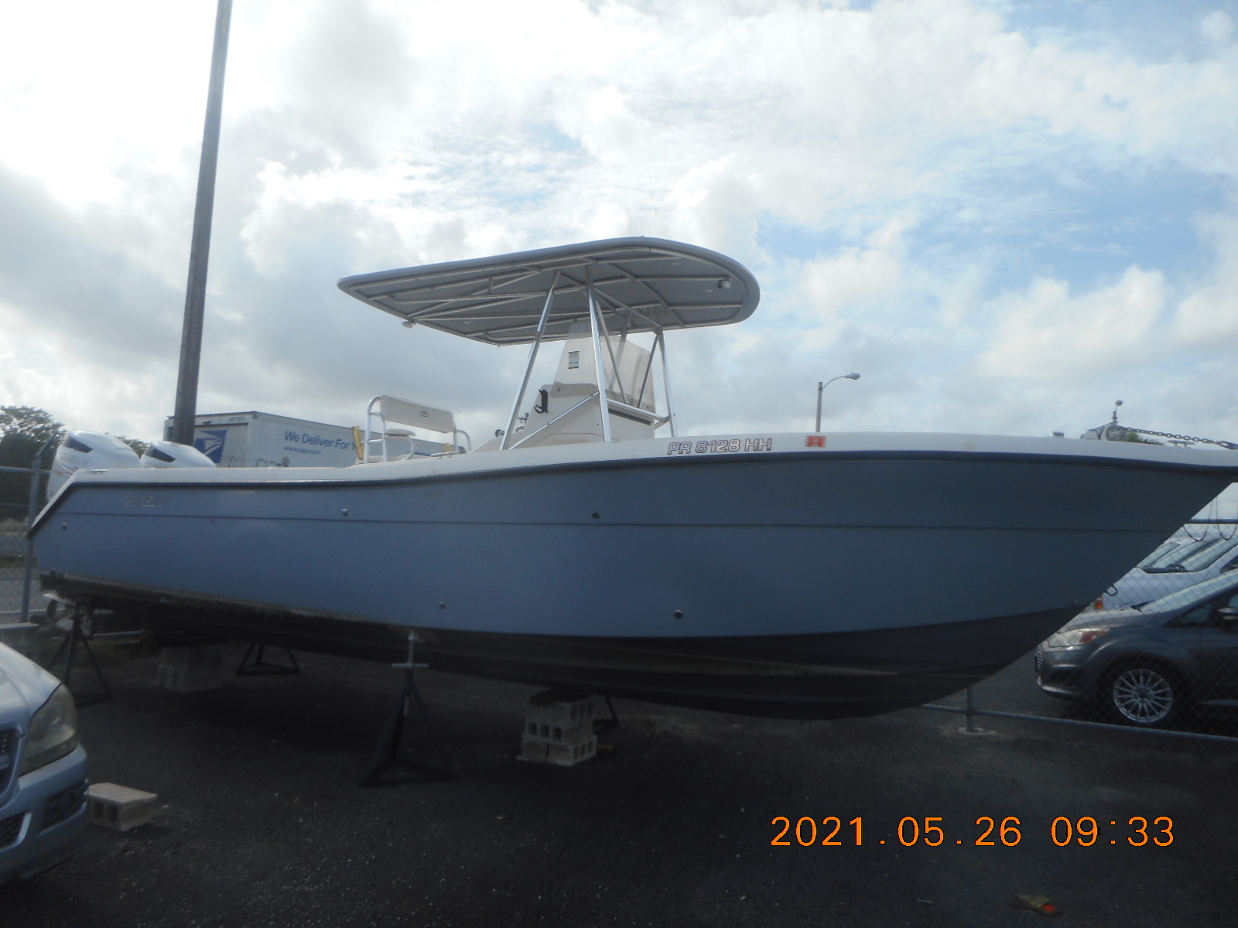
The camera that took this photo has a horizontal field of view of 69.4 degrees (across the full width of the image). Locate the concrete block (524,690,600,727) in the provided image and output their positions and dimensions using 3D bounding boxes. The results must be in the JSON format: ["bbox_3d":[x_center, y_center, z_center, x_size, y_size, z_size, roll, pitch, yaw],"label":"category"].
[{"bbox_3d":[-0.417,1.718,6.362,0.380,0.142,0.385,-1,-5,26],"label":"concrete block"}]

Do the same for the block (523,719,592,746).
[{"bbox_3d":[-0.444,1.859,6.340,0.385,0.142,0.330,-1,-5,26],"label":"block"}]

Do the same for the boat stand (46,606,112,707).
[{"bbox_3d":[-4.724,1.604,7.740,0.600,0.870,0.600,2,-5,-10],"label":"boat stand"}]

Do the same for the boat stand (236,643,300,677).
[{"bbox_3d":[-3.545,1.668,9.090,0.610,0.860,0.580,2,-5,-14],"label":"boat stand"}]

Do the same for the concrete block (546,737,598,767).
[{"bbox_3d":[-0.321,2.000,6.297,0.192,0.142,0.394,-1,-5,26],"label":"concrete block"}]

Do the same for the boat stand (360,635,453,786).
[{"bbox_3d":[-1.391,1.579,5.920,0.590,0.900,0.600,2,-5,-19],"label":"boat stand"}]

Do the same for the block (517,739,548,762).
[{"bbox_3d":[-0.499,2.004,6.384,0.192,0.142,0.394,-1,-5,26],"label":"block"}]

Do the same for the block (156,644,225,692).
[{"bbox_3d":[-3.863,1.828,8.108,0.380,0.400,0.390,-2,-5,30],"label":"block"}]

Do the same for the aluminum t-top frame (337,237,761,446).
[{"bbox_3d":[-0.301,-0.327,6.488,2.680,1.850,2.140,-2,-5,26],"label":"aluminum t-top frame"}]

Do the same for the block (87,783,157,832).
[{"bbox_3d":[-2.707,1.846,4.804,0.390,0.145,0.194,-1,-5,26],"label":"block"}]

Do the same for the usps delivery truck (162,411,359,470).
[{"bbox_3d":[-6.221,1.280,21.081,2.450,3.808,8.700,-1,-5,24],"label":"usps delivery truck"}]

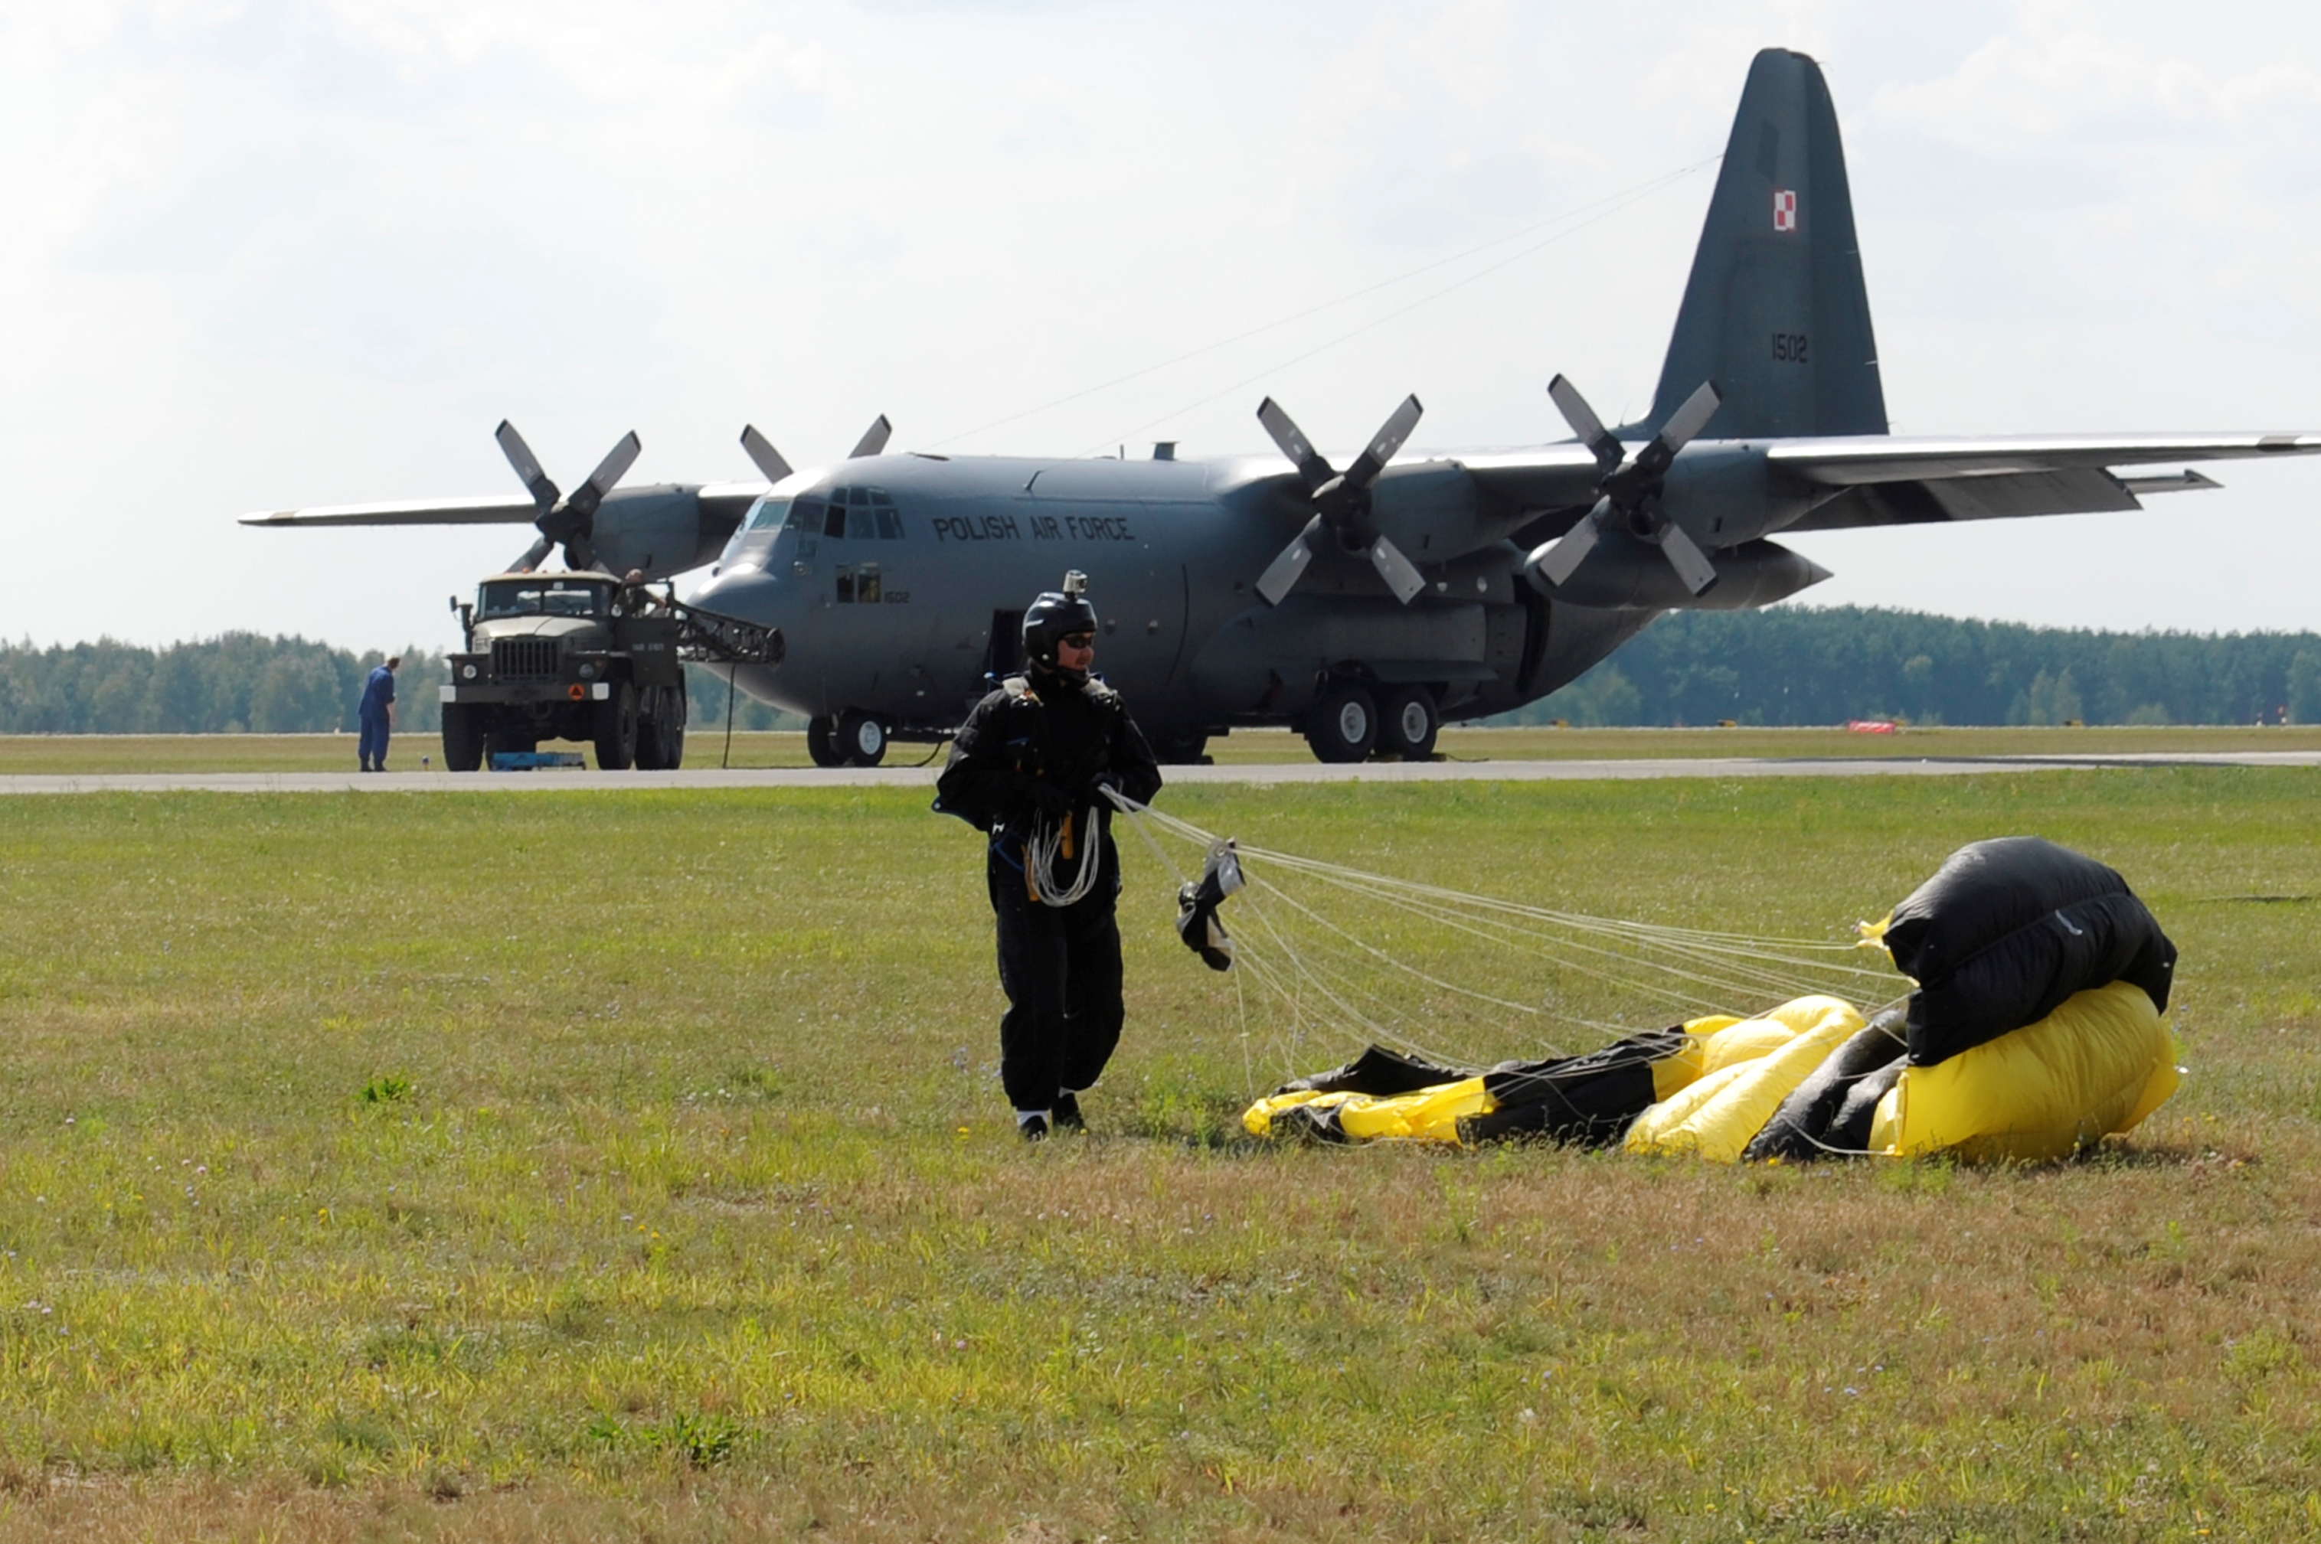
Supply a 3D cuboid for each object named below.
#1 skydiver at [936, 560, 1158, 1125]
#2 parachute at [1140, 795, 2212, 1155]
[{"bbox_3d":[-0.365,0.280,15.000,0.690,1.880,0.530,0,1,-18],"label":"skydiver"},{"bbox_3d":[1.590,0.650,14.950,3.530,1.130,1.550,0,1,0],"label":"parachute"}]

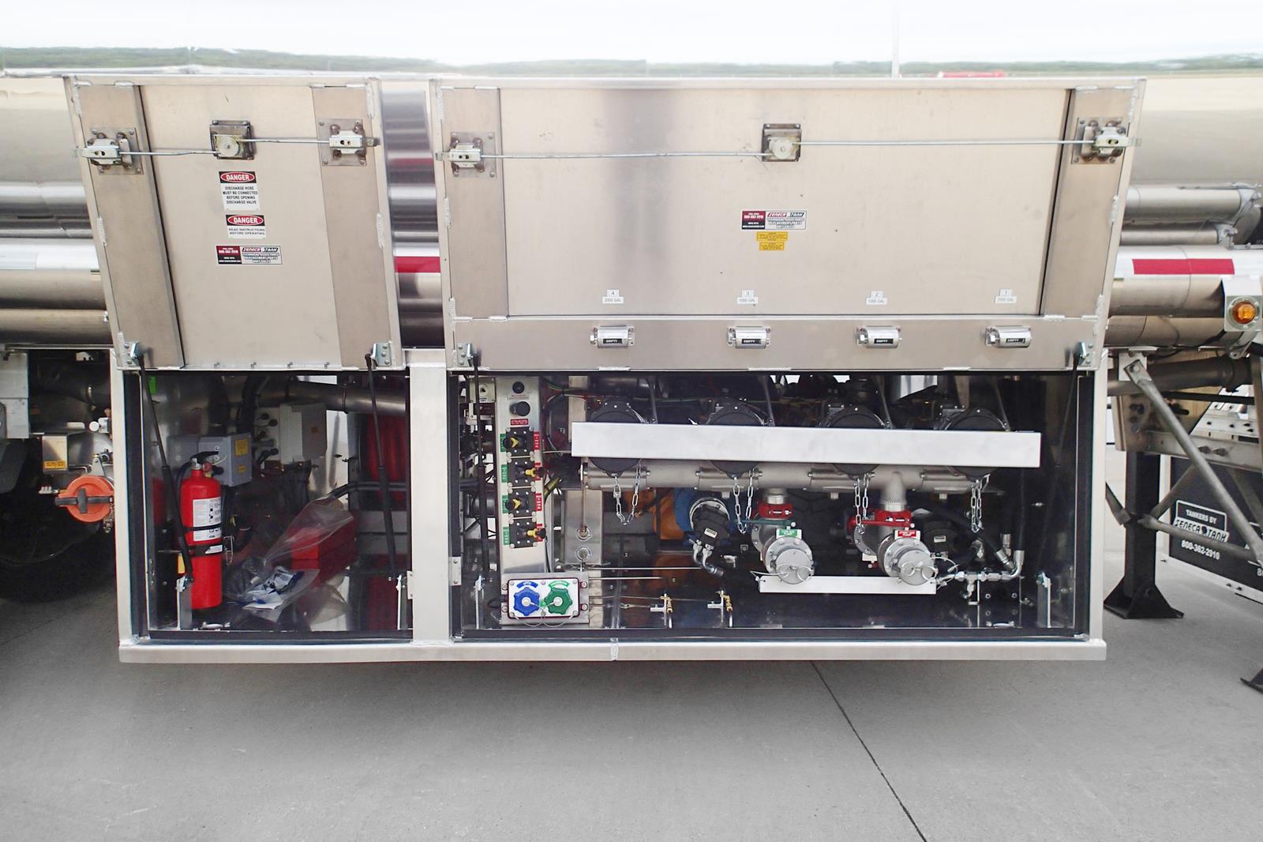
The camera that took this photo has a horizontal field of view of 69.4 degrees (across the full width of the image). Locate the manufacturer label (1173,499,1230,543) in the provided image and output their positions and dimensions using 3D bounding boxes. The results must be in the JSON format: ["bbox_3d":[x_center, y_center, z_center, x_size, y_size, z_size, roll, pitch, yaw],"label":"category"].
[{"bbox_3d":[3.030,0.530,4.861,0.005,0.146,0.492,0,3,0],"label":"manufacturer label"}]

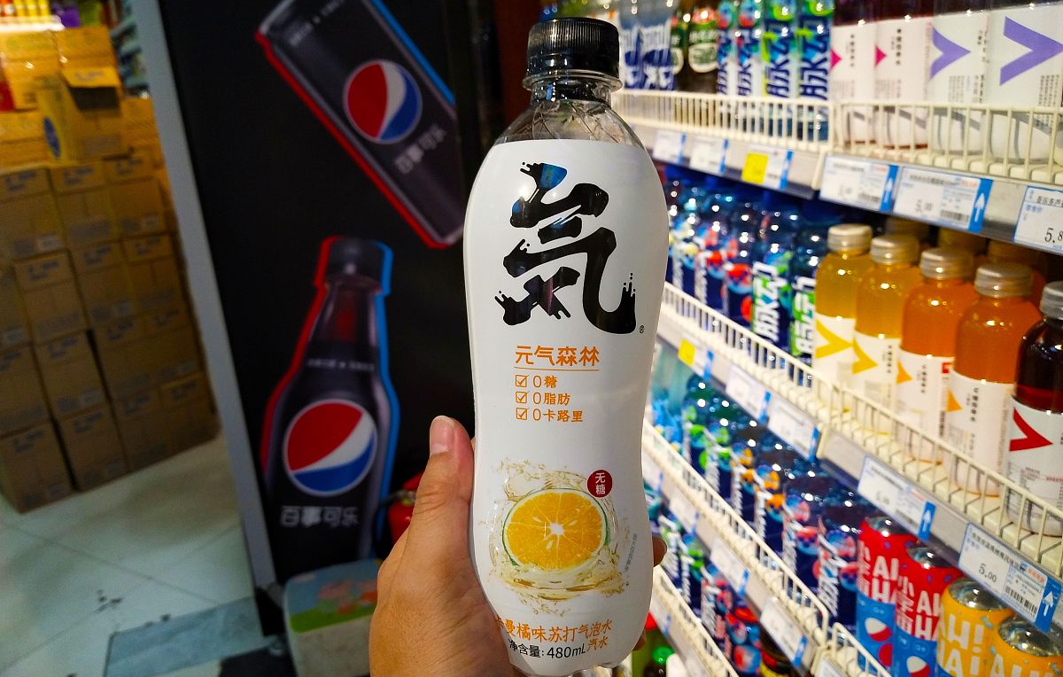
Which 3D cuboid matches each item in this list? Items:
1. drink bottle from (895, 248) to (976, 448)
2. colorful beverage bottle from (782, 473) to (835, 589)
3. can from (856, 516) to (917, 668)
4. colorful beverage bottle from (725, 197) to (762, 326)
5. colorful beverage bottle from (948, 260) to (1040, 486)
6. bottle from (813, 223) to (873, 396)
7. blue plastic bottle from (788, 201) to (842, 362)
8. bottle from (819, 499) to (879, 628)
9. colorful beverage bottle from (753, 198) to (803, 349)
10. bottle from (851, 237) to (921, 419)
[{"bbox_3d":[0.379,0.016,0.741,0.067,0.193,0.067,-10,19,-11],"label":"drink bottle"},{"bbox_3d":[0.355,0.219,1.009,0.067,0.197,0.067,-9,20,-14],"label":"colorful beverage bottle"},{"bbox_3d":[0.385,0.277,0.859,0.059,0.174,0.059,-3,19,1],"label":"can"},{"bbox_3d":[0.289,-0.086,1.085,0.067,0.197,0.067,-9,20,-14],"label":"colorful beverage bottle"},{"bbox_3d":[0.406,0.039,0.707,0.063,0.201,0.063,-9,20,-14],"label":"colorful beverage bottle"},{"bbox_3d":[0.348,-0.022,0.889,0.063,0.201,0.063,-9,20,-14],"label":"bottle"},{"bbox_3d":[0.348,-0.054,0.967,0.068,0.222,0.068,-15,21,-28],"label":"blue plastic bottle"},{"bbox_3d":[0.376,0.232,0.944,0.068,0.213,0.068,-10,19,-11],"label":"bottle"},{"bbox_3d":[0.311,-0.063,1.016,0.067,0.197,0.067,-9,20,-14],"label":"colorful beverage bottle"},{"bbox_3d":[0.362,-0.003,0.804,0.067,0.193,0.067,-10,19,-11],"label":"bottle"}]

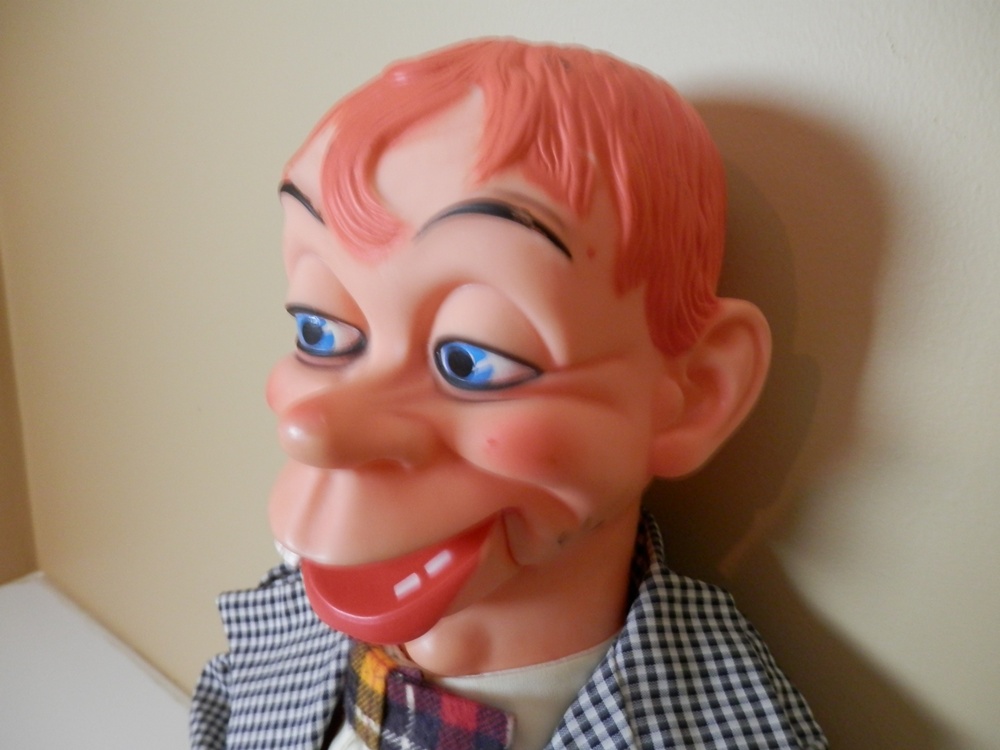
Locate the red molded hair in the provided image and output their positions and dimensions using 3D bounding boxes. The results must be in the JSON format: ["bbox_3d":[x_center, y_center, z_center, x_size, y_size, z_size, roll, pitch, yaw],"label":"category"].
[{"bbox_3d":[0.018,-0.048,0.250,0.116,0.106,0.147,17,19,32],"label":"red molded hair"}]

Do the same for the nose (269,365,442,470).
[{"bbox_3d":[-0.037,0.010,0.191,0.034,0.029,0.038,17,19,32],"label":"nose"}]

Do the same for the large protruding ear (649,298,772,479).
[{"bbox_3d":[0.068,0.008,0.233,0.036,0.055,0.023,1,17,-16],"label":"large protruding ear"}]

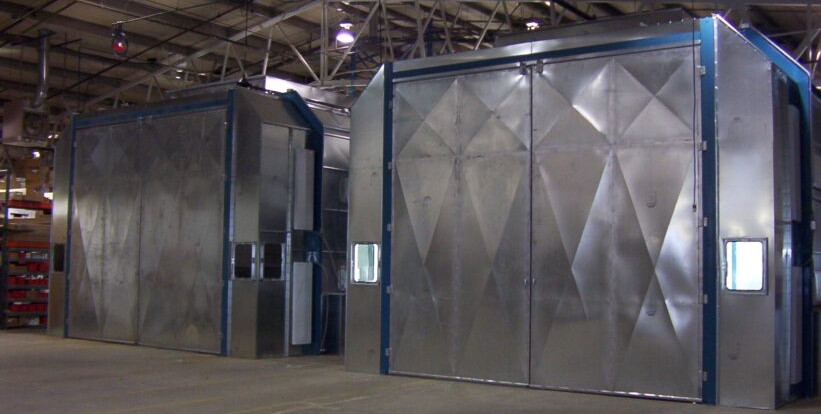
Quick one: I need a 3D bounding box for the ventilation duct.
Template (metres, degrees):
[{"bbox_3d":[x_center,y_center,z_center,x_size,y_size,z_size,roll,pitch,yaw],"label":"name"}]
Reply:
[{"bbox_3d":[-8.645,-3.189,20.000,0.360,1.900,0.300,-2,-5,32],"label":"ventilation duct"}]

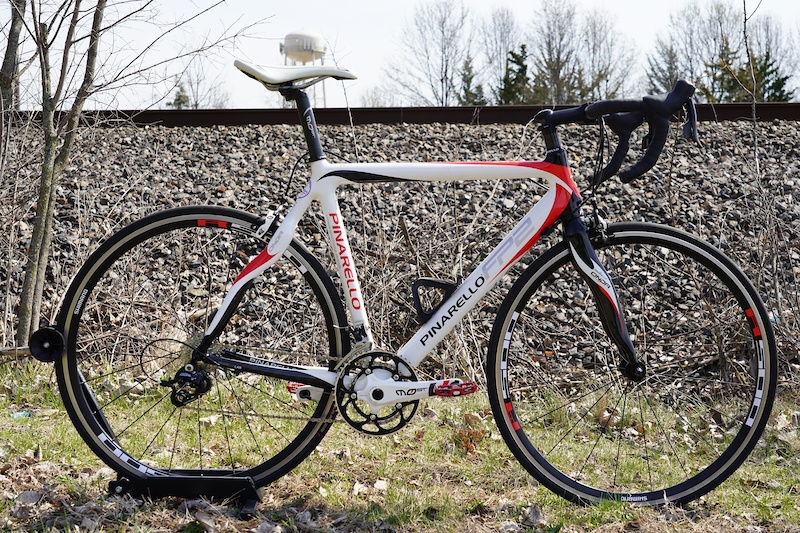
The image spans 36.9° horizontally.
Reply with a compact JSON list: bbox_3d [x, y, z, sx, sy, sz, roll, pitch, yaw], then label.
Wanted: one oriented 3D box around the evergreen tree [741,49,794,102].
[{"bbox_3d":[17.767,-5.995,58.000,4.200,9.100,4.200,0,2,0],"label":"evergreen tree"}]

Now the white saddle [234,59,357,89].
[{"bbox_3d":[-0.234,-0.430,2.721,0.271,0.067,0.138,1,2,-1],"label":"white saddle"}]

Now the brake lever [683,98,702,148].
[{"bbox_3d":[0.620,-0.304,2.543,0.043,0.108,0.030,1,2,-1],"label":"brake lever"}]

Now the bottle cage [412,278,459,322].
[{"bbox_3d":[0.069,0.058,2.744,0.080,0.145,0.076,44,1,-2],"label":"bottle cage"}]

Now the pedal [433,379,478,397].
[{"bbox_3d":[0.122,0.267,2.620,0.100,0.028,0.098,-4,2,-1],"label":"pedal"}]

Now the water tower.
[{"bbox_3d":[-21.425,-31.058,270.000,11.500,43.500,11.500,0,2,0],"label":"water tower"}]

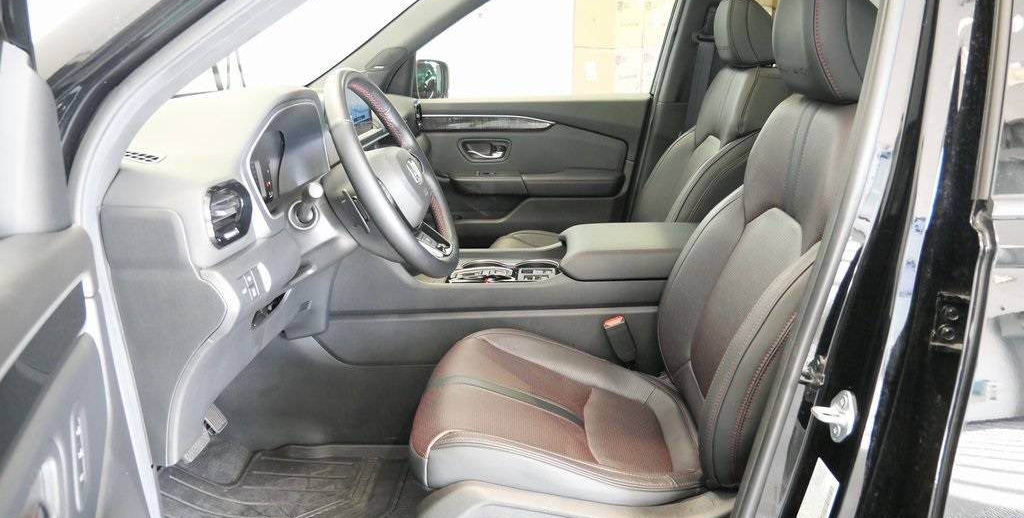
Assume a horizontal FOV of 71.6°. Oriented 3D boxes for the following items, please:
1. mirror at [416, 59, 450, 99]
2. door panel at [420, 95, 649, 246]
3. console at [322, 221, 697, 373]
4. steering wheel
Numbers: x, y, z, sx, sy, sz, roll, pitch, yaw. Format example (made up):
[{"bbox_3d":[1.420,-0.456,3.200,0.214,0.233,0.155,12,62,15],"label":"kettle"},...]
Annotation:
[{"bbox_3d":[-0.325,-0.627,2.527,0.140,0.170,0.230,4,17,15],"label":"mirror"},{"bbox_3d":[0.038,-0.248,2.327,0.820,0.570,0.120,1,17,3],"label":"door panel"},{"bbox_3d":[0.066,0.070,1.627,0.900,0.285,0.310,1,17,3],"label":"console"},{"bbox_3d":[-0.208,-0.130,1.174,0.100,0.372,0.372,-25,14,10],"label":"steering wheel"}]

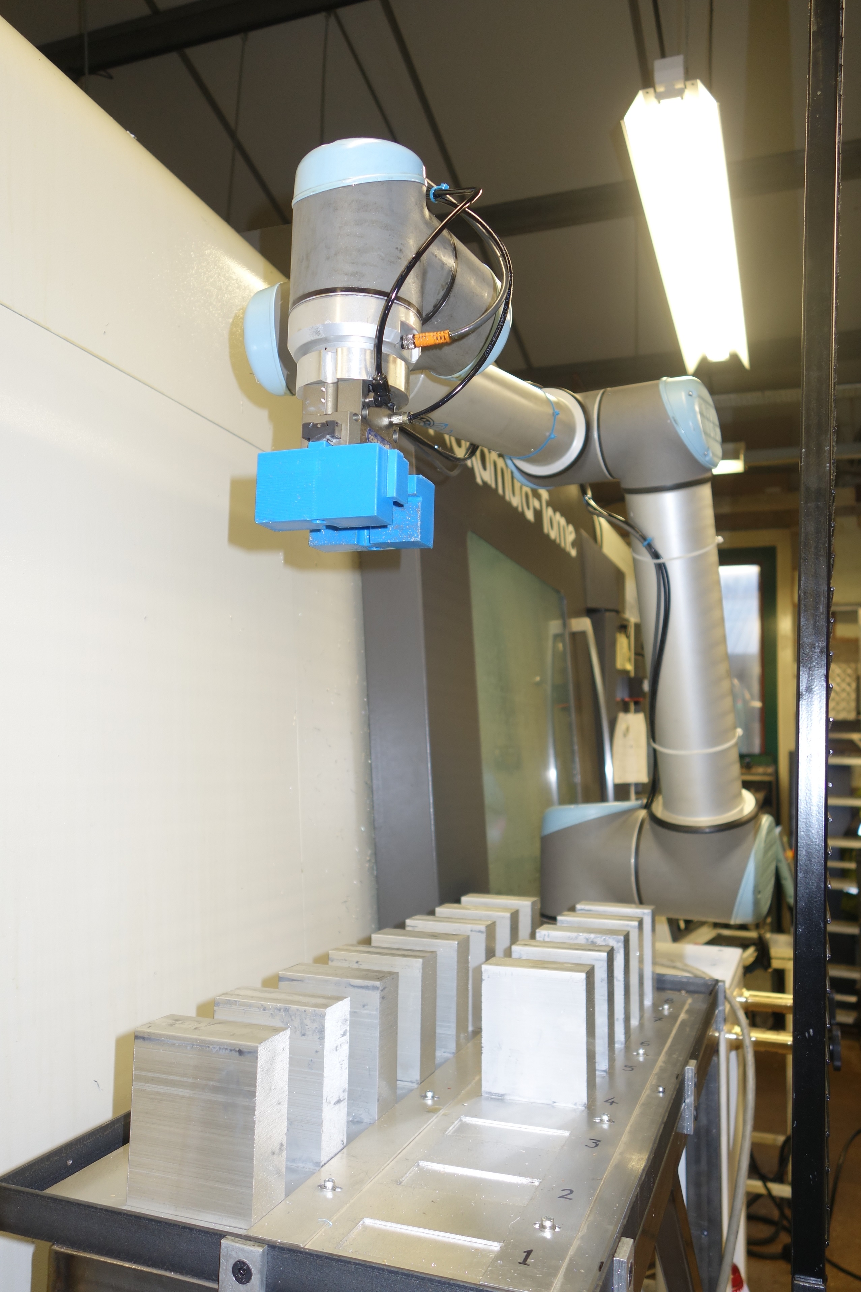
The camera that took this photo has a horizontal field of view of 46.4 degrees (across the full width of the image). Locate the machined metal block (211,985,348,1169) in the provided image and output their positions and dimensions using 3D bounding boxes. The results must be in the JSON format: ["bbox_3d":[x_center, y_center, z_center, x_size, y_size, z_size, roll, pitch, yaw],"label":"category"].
[{"bbox_3d":[-0.110,0.315,0.740,0.091,0.109,0.040,-2,-7,20],"label":"machined metal block"}]

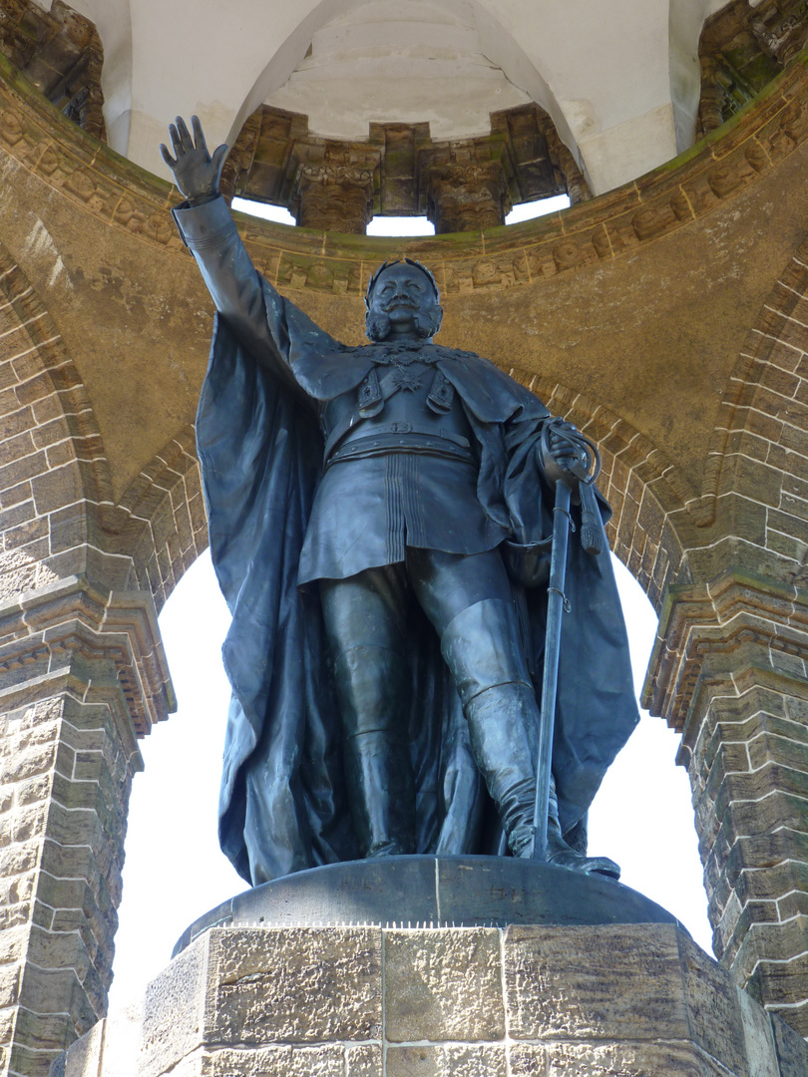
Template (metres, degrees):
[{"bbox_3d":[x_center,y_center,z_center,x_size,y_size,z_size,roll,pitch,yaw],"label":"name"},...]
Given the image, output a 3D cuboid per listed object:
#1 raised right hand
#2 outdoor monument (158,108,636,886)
[{"bbox_3d":[-2.067,-3.718,14.634,0.630,0.820,0.320,-7,-2,-4],"label":"raised right hand"},{"bbox_3d":[-0.153,-0.165,13.170,4.260,8.000,2.850,-1,-37,0],"label":"outdoor monument"}]

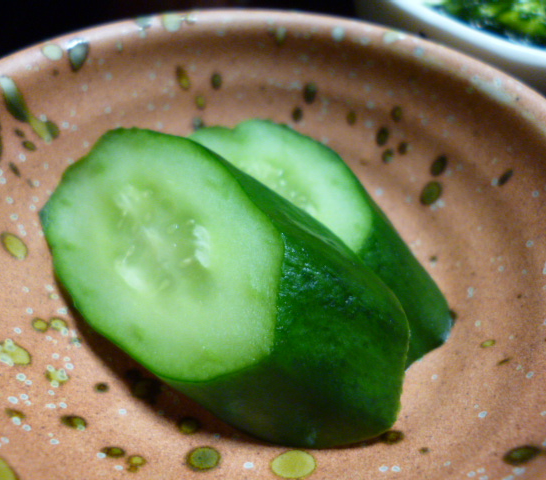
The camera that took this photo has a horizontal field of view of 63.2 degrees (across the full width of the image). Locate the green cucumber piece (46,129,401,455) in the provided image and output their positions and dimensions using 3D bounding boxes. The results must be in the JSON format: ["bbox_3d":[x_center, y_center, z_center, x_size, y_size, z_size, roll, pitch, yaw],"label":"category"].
[{"bbox_3d":[-0.009,0.007,0.072,0.067,0.025,0.035,20,55,13],"label":"green cucumber piece"}]

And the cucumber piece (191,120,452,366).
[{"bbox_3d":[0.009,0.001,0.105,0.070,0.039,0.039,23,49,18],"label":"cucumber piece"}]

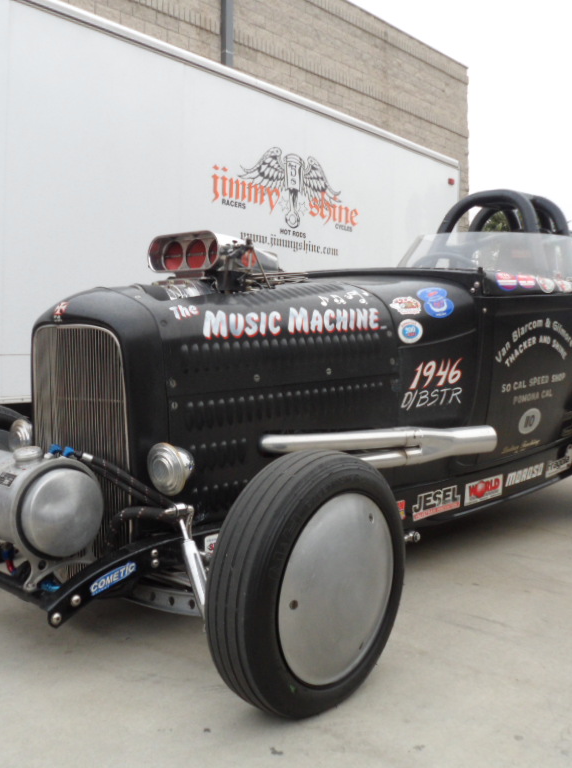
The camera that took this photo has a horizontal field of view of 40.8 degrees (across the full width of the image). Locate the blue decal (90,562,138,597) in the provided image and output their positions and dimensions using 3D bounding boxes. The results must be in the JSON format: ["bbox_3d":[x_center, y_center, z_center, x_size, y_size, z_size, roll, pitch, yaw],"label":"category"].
[{"bbox_3d":[-0.422,0.478,1.889,0.129,0.024,0.010,-24,19,-39],"label":"blue decal"}]

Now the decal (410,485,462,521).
[{"bbox_3d":[0.513,0.404,2.600,0.280,0.083,0.010,-5,7,-44],"label":"decal"}]

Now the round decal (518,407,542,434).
[{"bbox_3d":[0.979,0.150,3.083,0.010,0.096,0.188,4,7,44],"label":"round decal"}]

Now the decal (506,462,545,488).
[{"bbox_3d":[0.948,0.359,3.047,0.278,0.051,0.010,-8,9,-42],"label":"decal"}]

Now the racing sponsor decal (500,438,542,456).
[{"bbox_3d":[0.917,0.244,2.991,0.273,0.022,0.010,-8,9,-41],"label":"racing sponsor decal"}]

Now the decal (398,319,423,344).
[{"bbox_3d":[0.418,-0.175,2.576,0.105,0.092,0.012,-2,-17,-36],"label":"decal"}]

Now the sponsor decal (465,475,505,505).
[{"bbox_3d":[0.739,0.394,2.860,0.245,0.080,0.010,-6,8,-41],"label":"sponsor decal"}]

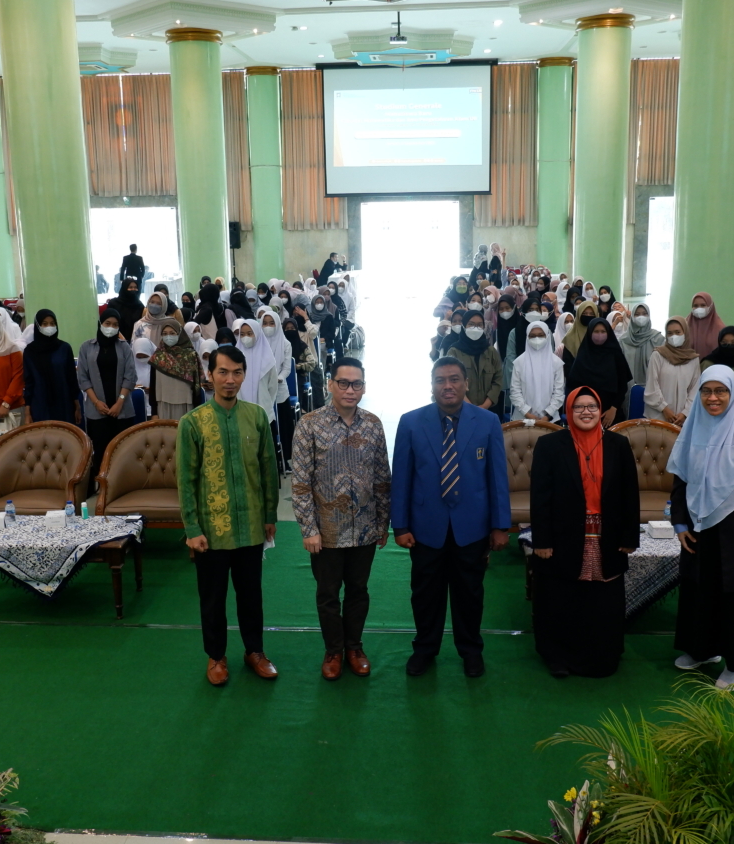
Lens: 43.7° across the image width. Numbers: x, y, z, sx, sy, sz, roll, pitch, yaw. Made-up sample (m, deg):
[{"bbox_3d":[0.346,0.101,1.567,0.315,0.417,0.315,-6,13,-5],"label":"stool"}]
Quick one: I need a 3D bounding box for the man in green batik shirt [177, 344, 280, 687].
[{"bbox_3d":[-0.675,0.464,4.697,0.530,1.738,0.340,-2,13,-6],"label":"man in green batik shirt"}]

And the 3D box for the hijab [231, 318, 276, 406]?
[{"bbox_3d":[-0.916,-0.467,7.550,0.400,0.760,0.340,2,13,11],"label":"hijab"}]

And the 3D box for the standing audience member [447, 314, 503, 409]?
[{"bbox_3d":[0.893,-0.116,7.464,0.470,1.580,0.340,0,13,4],"label":"standing audience member"}]

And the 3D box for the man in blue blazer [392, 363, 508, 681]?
[{"bbox_3d":[0.430,0.479,4.728,0.610,1.657,0.350,0,13,3],"label":"man in blue blazer"}]

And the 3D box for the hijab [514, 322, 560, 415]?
[{"bbox_3d":[1.424,-0.455,7.676,0.380,0.770,0.290,0,11,6],"label":"hijab"}]

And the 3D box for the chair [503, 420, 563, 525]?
[{"bbox_3d":[1.153,0.474,6.496,0.770,0.850,0.720,0,13,3],"label":"chair"}]

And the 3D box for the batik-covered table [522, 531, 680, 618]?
[{"bbox_3d":[1.487,0.908,5.391,1.120,0.480,0.560,0,13,3],"label":"batik-covered table"}]

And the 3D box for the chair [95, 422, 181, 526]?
[{"bbox_3d":[-1.487,0.475,6.709,0.770,0.850,0.720,0,13,7],"label":"chair"}]

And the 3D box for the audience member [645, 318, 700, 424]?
[{"bbox_3d":[2.543,-0.096,7.702,0.470,1.550,0.300,1,11,9],"label":"audience member"}]

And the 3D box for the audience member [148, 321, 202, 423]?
[{"bbox_3d":[-1.660,-0.116,8.054,0.470,1.570,0.300,-1,11,1],"label":"audience member"}]

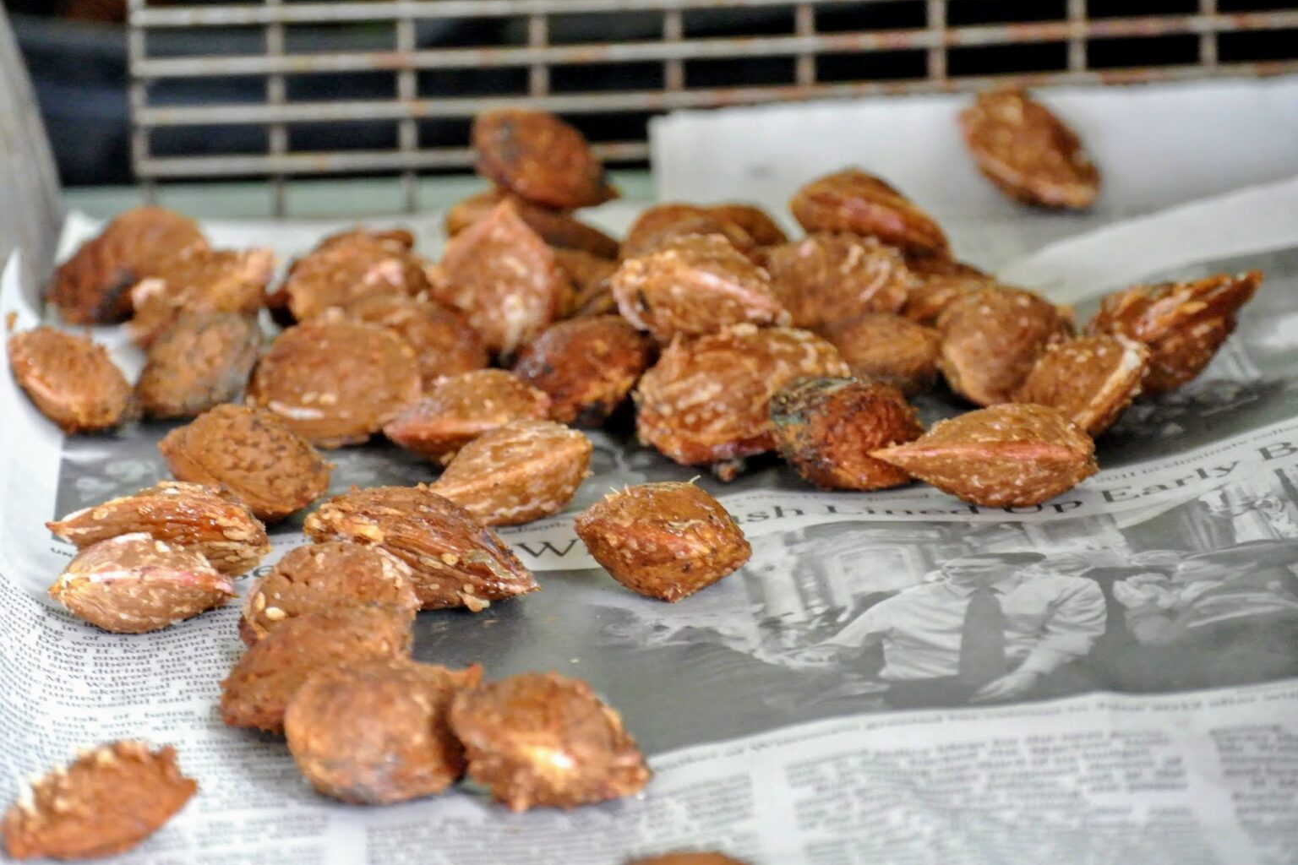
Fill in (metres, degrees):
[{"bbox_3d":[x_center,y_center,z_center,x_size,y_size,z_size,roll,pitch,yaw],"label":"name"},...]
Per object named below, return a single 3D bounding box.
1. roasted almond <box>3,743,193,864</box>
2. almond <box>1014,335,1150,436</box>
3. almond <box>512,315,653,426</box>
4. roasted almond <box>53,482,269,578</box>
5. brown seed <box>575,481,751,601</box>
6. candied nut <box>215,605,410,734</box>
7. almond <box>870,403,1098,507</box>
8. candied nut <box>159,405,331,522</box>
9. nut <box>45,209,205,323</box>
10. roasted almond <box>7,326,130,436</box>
[{"bbox_3d":[-0.075,0.051,0.850,0.029,0.014,0.020,-18,31,-26],"label":"roasted almond"},{"bbox_3d":[0.081,-0.009,1.158,0.025,0.016,0.031,4,29,24],"label":"almond"},{"bbox_3d":[-0.013,-0.012,1.165,0.024,0.019,0.032,16,29,36],"label":"almond"},{"bbox_3d":[-0.083,0.016,1.053,0.038,0.015,0.020,5,27,10],"label":"roasted almond"},{"bbox_3d":[0.003,0.019,1.085,0.032,0.019,0.025,8,22,20],"label":"brown seed"},{"bbox_3d":[-0.051,0.037,0.966,0.031,0.017,0.024,-10,39,-23],"label":"candied nut"},{"bbox_3d":[0.054,0.004,1.006,0.036,0.016,0.025,1,20,0],"label":"almond"},{"bbox_3d":[-0.068,0.005,1.044,0.030,0.018,0.024,10,29,23],"label":"candied nut"},{"bbox_3d":[-0.103,-0.033,1.225,0.033,0.018,0.025,-27,36,-4],"label":"nut"},{"bbox_3d":[-0.108,-0.010,1.160,0.022,0.018,0.029,-12,32,-39],"label":"roasted almond"}]

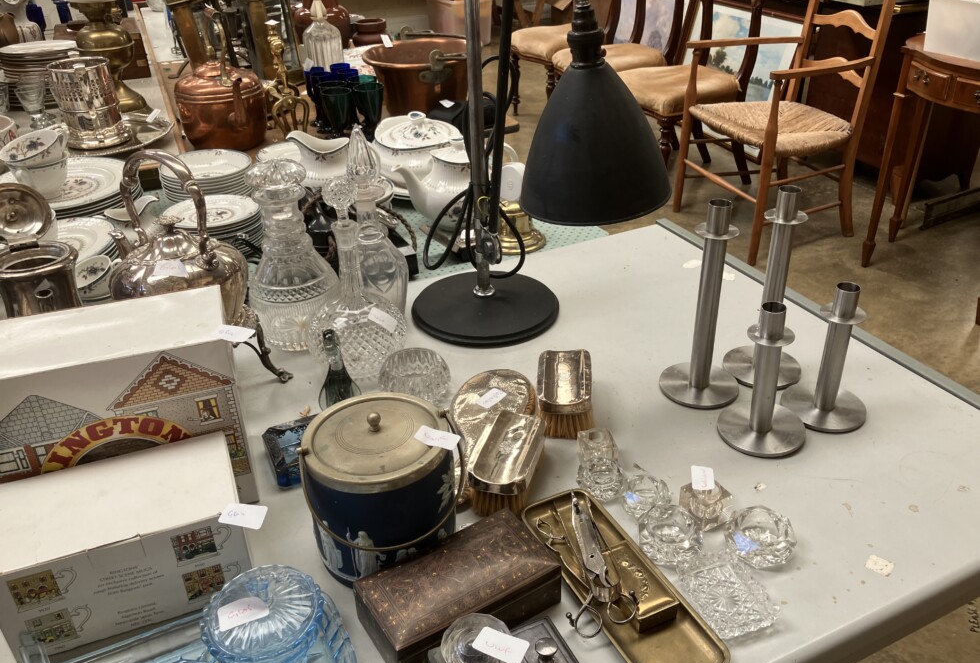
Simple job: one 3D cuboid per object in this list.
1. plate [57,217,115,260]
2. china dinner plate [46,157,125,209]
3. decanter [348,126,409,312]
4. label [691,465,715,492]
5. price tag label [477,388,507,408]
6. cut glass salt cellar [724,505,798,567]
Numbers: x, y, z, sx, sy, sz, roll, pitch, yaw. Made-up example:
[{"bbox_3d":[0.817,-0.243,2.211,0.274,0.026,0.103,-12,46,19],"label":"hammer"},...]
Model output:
[{"bbox_3d":[-0.719,-0.135,1.291,0.207,0.023,0.207,-1,31,1],"label":"plate"},{"bbox_3d":[-0.815,-0.269,1.496,0.272,0.025,0.272,-2,31,1],"label":"china dinner plate"},{"bbox_3d":[-0.161,-0.139,1.092,0.088,0.291,0.088,-3,31,0],"label":"decanter"},{"bbox_3d":[0.207,0.143,0.770,0.021,0.001,0.037,3,31,9],"label":"label"},{"bbox_3d":[0.002,0.075,0.890,0.018,0.001,0.033,24,39,36],"label":"price tag label"},{"bbox_3d":[0.259,0.197,0.763,0.066,0.024,0.066,-3,31,0],"label":"cut glass salt cellar"}]

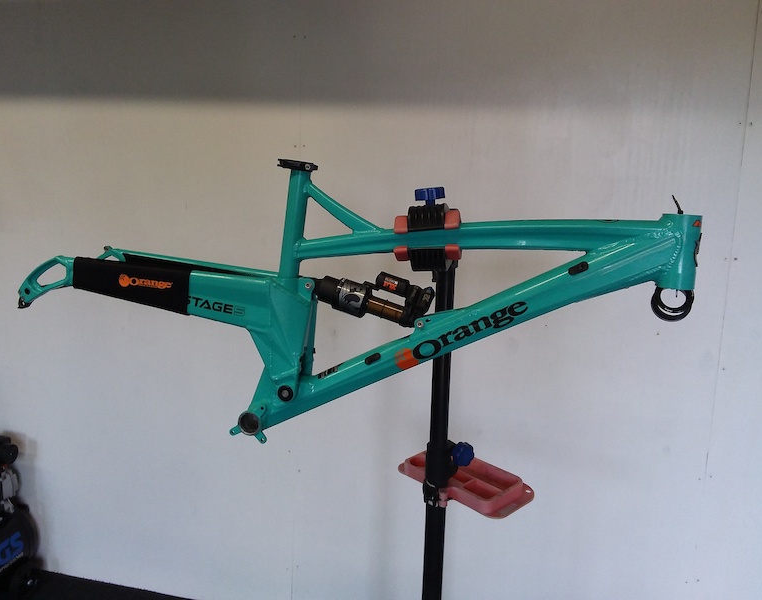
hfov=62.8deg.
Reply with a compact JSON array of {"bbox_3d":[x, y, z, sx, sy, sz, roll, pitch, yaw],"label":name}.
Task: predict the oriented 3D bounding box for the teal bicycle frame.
[{"bbox_3d":[-0.065,0.011,1.067,1.117,0.487,0.168,3,8,10],"label":"teal bicycle frame"}]

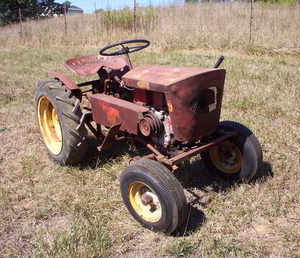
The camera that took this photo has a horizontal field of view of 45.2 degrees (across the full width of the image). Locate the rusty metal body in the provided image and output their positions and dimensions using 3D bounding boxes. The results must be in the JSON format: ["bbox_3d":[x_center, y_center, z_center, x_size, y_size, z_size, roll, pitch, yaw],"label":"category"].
[{"bbox_3d":[-0.137,-0.202,2.464,0.600,0.640,1.450,-16,22,-33],"label":"rusty metal body"}]

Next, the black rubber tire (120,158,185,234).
[{"bbox_3d":[0.009,0.361,1.894,0.413,0.413,0.118,13,29,41],"label":"black rubber tire"}]

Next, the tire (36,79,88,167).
[{"bbox_3d":[-0.712,-0.039,2.813,0.178,0.695,0.695,-16,22,-33],"label":"tire"}]

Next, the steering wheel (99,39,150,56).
[{"bbox_3d":[-0.159,-0.527,2.360,0.340,0.050,0.340,-13,0,0],"label":"steering wheel"}]

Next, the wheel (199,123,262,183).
[{"bbox_3d":[0.507,0.153,2.259,0.120,0.413,0.413,-19,24,-40],"label":"wheel"}]

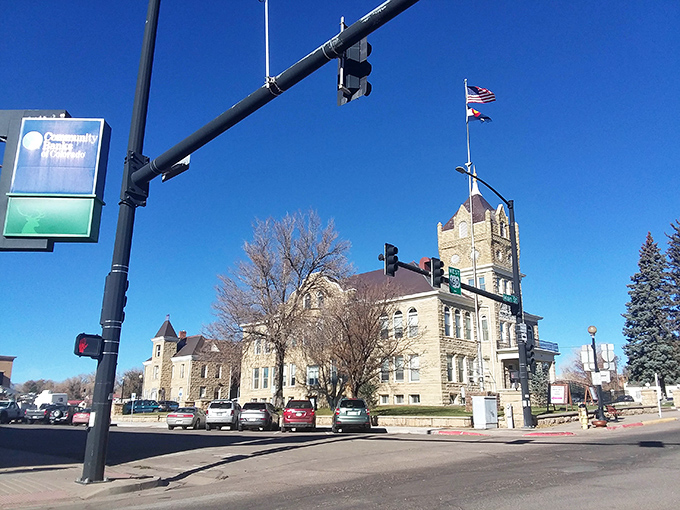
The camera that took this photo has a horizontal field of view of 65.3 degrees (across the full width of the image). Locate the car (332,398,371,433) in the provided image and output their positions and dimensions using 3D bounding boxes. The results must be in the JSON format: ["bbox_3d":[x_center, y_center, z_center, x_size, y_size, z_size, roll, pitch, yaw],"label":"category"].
[{"bbox_3d":[0.515,9.162,30.434,1.820,1.720,4.580,1,-16,-3],"label":"car"}]

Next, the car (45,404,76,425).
[{"bbox_3d":[-25.394,14.976,49.765,1.770,1.740,4.400,3,-16,-9],"label":"car"}]

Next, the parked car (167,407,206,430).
[{"bbox_3d":[-10.367,11.428,36.980,1.860,1.440,4.900,1,-16,-2],"label":"parked car"}]

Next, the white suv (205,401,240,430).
[{"bbox_3d":[-7.302,10.631,35.071,1.870,1.830,4.800,1,-16,-1],"label":"white suv"}]

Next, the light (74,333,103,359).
[{"bbox_3d":[-4.955,1.783,10.450,0.450,0.440,0.250,15,-22,-42],"label":"light"}]

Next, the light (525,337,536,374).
[{"bbox_3d":[9.661,5.072,26.900,0.420,1.200,0.450,15,-22,-42],"label":"light"}]

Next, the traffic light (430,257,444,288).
[{"bbox_3d":[4.219,0.785,23.000,0.480,1.240,0.450,15,-22,-42],"label":"traffic light"}]

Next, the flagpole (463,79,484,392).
[{"bbox_3d":[9.702,-2.004,38.512,0.300,24.616,0.300,0,-16,0],"label":"flagpole"}]

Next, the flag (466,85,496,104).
[{"bbox_3d":[11.120,-12.504,41.476,2.300,1.600,0.500,0,-16,0],"label":"flag"}]

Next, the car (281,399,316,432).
[{"bbox_3d":[-2.538,9.847,32.490,1.850,1.720,4.700,2,-16,-4],"label":"car"}]

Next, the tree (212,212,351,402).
[{"bbox_3d":[-5.682,5.139,54.124,13.000,20.399,12.300,0,-16,0],"label":"tree"}]

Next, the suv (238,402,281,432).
[{"bbox_3d":[-5.012,10.320,33.849,1.860,1.680,4.620,0,-16,0],"label":"suv"}]

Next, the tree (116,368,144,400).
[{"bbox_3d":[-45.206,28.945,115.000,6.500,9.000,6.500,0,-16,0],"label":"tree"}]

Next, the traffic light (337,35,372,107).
[{"bbox_3d":[0.238,-2.889,8.150,0.400,1.250,0.580,15,-22,-42],"label":"traffic light"}]

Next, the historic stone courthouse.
[{"bbox_3d":[7.314,5.475,67.277,22.700,26.500,37.200,15,-22,-42],"label":"historic stone courthouse"}]

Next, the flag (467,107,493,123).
[{"bbox_3d":[9.994,-10.044,38.000,1.750,1.150,0.400,-1,-16,7],"label":"flag"}]

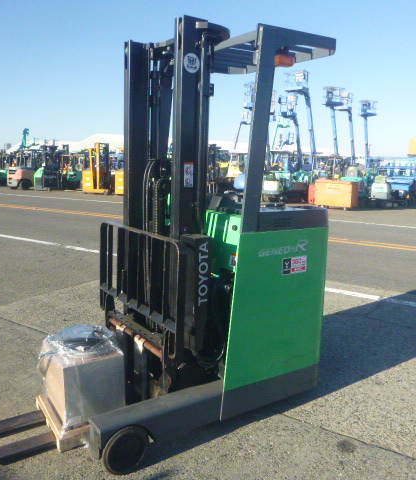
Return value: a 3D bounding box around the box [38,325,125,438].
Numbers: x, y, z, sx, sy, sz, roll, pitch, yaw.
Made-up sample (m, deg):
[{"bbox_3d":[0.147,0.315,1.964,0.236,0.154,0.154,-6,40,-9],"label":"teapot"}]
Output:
[{"bbox_3d":[-0.716,0.767,2.676,0.355,0.444,0.393,-4,11,-33],"label":"box"}]

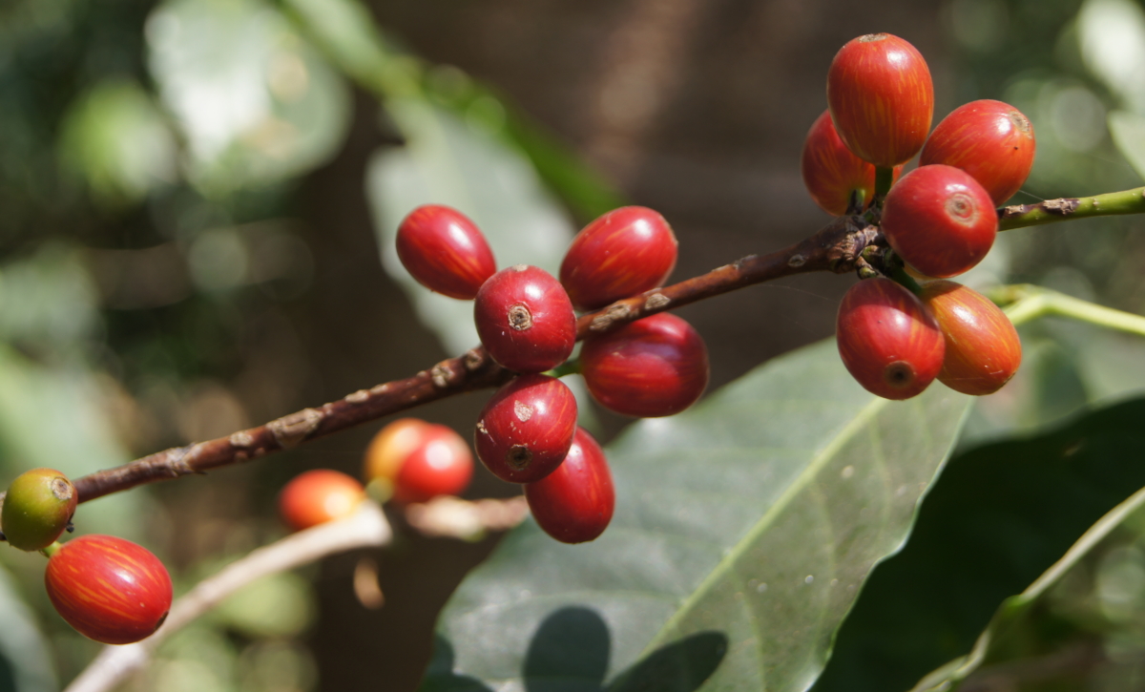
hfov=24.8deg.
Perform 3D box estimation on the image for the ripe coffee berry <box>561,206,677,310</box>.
[{"bbox_3d":[0.006,-0.011,0.337,0.016,0.012,0.012,-32,0,-6],"label":"ripe coffee berry"}]

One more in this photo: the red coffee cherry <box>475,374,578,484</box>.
[{"bbox_3d":[-0.006,0.010,0.327,0.013,0.013,0.016,0,28,7],"label":"red coffee cherry"}]

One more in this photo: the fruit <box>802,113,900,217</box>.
[{"bbox_3d":[0.037,-0.024,0.343,0.013,0.013,0.016,0,30,-9],"label":"fruit"}]

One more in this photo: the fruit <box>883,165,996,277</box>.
[{"bbox_3d":[0.045,-0.015,0.322,0.014,0.013,0.016,-29,-2,-26],"label":"fruit"}]

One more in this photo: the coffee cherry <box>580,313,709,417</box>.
[{"bbox_3d":[0.009,0.002,0.337,0.017,0.013,0.013,6,0,-12],"label":"coffee cherry"}]

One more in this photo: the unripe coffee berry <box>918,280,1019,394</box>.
[{"bbox_3d":[0.052,-0.001,0.339,0.012,0.017,0.012,-42,0,0],"label":"unripe coffee berry"}]

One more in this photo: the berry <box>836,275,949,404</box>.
[{"bbox_3d":[0.040,-0.001,0.328,0.013,0.014,0.016,-18,37,7],"label":"berry"}]

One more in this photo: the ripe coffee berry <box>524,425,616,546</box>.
[{"bbox_3d":[0.000,0.018,0.345,0.011,0.016,0.013,-13,12,-1],"label":"ripe coffee berry"}]

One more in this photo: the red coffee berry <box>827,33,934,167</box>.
[{"bbox_3d":[0.040,-0.032,0.334,0.013,0.017,0.013,-2,15,7],"label":"red coffee berry"}]

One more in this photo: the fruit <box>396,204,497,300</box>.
[{"bbox_3d":[-0.017,-0.012,0.347,0.015,0.011,0.013,38,0,6],"label":"fruit"}]

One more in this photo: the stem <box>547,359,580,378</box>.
[{"bbox_3d":[-0.001,0.003,0.334,0.005,0.002,0.002,-21,0,0],"label":"stem"}]

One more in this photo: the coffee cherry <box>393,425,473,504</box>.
[{"bbox_3d":[-0.024,0.020,0.450,0.012,0.012,0.015,-24,-2,-44],"label":"coffee cherry"}]

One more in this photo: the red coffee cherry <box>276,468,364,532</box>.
[{"bbox_3d":[-0.043,0.027,0.450,0.015,0.012,0.012,-6,-3,-15],"label":"red coffee cherry"}]

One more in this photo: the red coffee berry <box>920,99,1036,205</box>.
[{"bbox_3d":[0.054,-0.025,0.342,0.016,0.013,0.013,-41,0,30],"label":"red coffee berry"}]

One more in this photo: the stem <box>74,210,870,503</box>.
[{"bbox_3d":[-0.013,0.002,0.335,0.108,0.007,0.006,-18,0,0],"label":"stem"}]

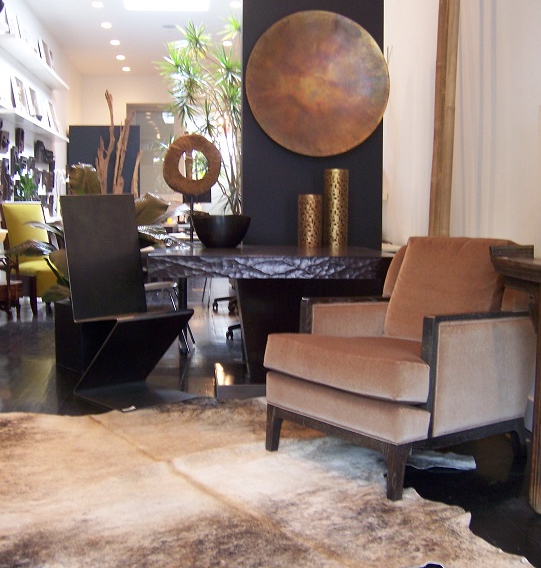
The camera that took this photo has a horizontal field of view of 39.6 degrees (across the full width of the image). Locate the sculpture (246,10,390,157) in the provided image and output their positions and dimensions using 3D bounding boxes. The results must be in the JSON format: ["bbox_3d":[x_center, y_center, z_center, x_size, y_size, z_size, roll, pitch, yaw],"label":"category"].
[{"bbox_3d":[0.298,-1.246,4.664,0.898,0.898,0.060,-1,5,-6],"label":"sculpture"}]

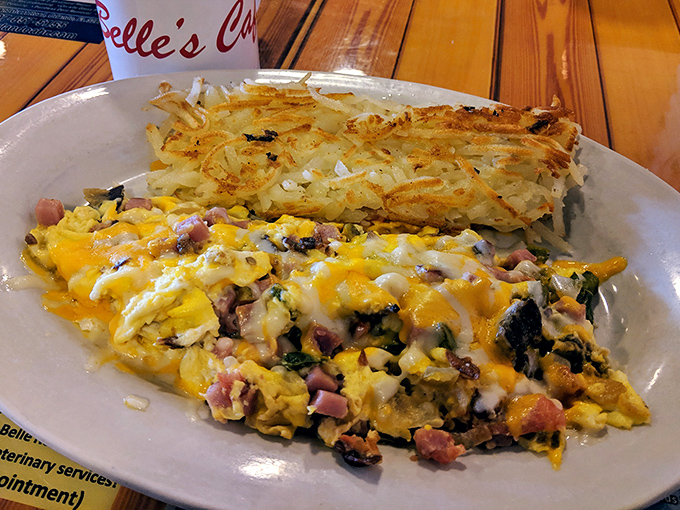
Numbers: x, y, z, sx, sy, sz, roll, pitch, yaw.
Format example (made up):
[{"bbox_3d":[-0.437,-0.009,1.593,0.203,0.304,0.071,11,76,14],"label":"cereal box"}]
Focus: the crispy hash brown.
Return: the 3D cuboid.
[{"bbox_3d":[0.011,-0.050,0.244,0.178,0.034,0.060,4,49,0],"label":"crispy hash brown"}]

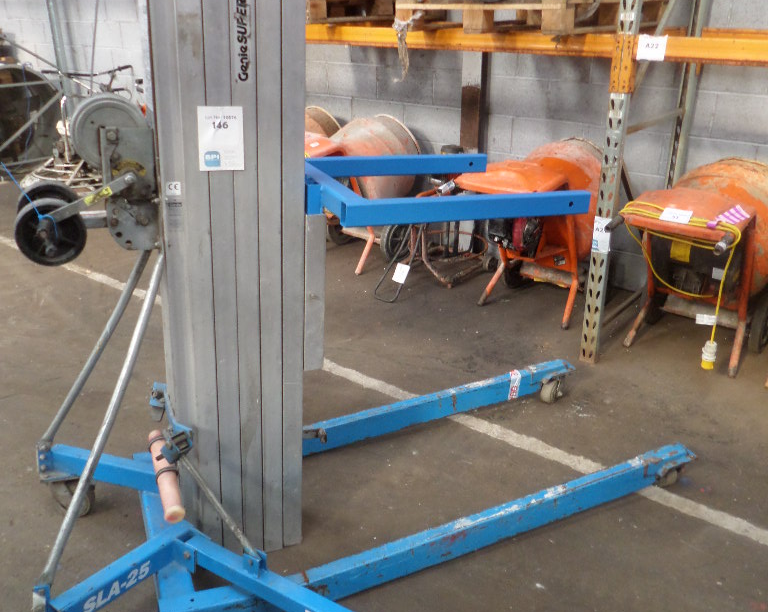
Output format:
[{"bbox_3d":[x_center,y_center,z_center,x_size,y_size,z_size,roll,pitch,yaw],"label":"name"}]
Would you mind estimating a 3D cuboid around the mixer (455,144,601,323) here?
[{"bbox_3d":[0.853,-0.407,3.750,0.620,0.870,0.950,17,29,35],"label":"mixer"}]

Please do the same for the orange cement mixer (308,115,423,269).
[{"bbox_3d":[-0.190,-0.712,4.468,0.950,0.870,0.620,-21,31,-39],"label":"orange cement mixer"}]

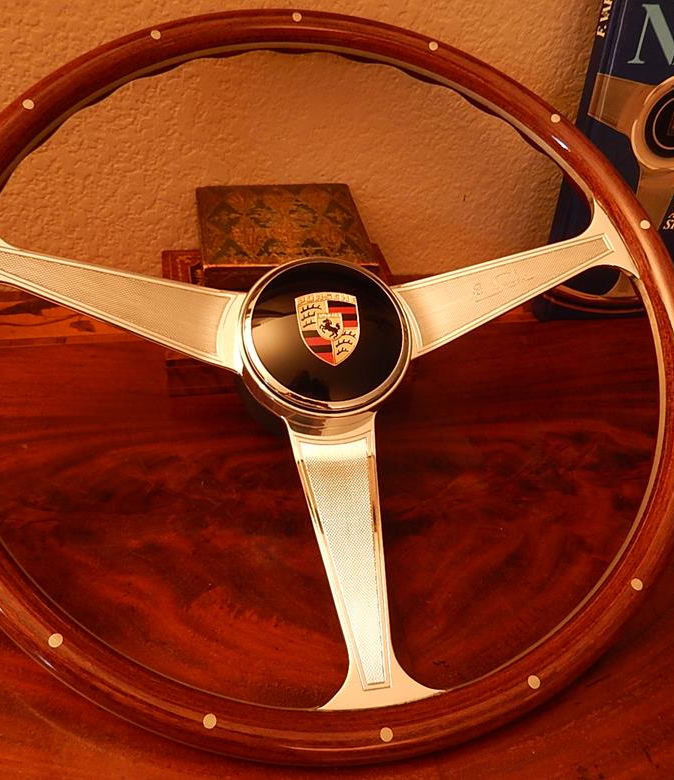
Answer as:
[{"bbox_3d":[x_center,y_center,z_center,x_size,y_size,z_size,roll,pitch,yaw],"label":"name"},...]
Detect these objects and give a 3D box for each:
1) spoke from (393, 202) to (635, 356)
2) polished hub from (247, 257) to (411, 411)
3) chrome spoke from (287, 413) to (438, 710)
[{"bbox_3d":[0.098,-0.060,0.433,0.143,0.010,0.056,-21,74,-4],"label":"spoke"},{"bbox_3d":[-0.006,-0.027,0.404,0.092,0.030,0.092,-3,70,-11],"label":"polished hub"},{"bbox_3d":[0.007,0.078,0.363,0.056,0.010,0.143,-3,57,-11],"label":"chrome spoke"}]

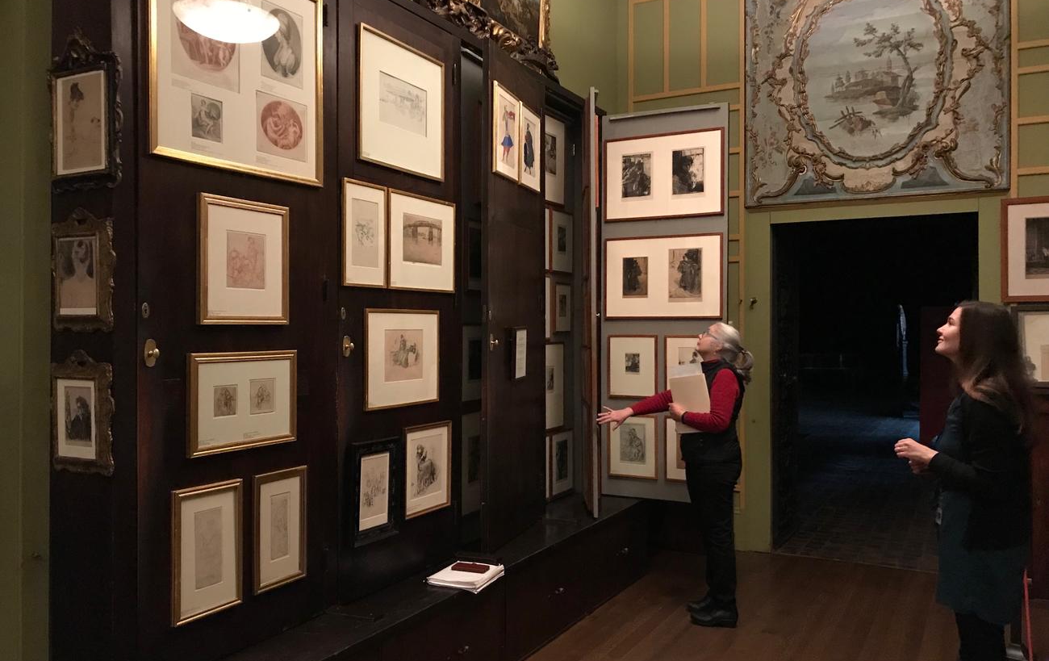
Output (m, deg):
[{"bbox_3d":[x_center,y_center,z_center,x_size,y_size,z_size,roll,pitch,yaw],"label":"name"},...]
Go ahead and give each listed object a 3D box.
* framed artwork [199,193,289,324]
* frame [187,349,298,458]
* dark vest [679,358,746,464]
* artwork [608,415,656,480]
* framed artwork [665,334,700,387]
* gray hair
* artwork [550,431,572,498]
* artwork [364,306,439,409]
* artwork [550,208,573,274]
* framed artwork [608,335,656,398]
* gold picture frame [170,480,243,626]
[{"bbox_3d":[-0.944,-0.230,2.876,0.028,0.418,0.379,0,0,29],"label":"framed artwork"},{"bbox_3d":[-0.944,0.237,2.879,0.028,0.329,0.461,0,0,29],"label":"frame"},{"bbox_3d":[1.020,0.435,4.600,0.330,0.570,0.420,0,0,15],"label":"dark vest"},{"bbox_3d":[0.684,0.745,5.401,0.324,0.392,0.028,0,0,29],"label":"artwork"},{"bbox_3d":[1.022,0.221,5.213,0.323,0.394,0.028,0,0,29],"label":"framed artwork"},{"bbox_3d":[1.124,0.120,4.600,0.240,0.325,0.190,0,0,15],"label":"gray hair"},{"bbox_3d":[0.236,0.856,5.424,0.028,0.418,0.287,0,0,29],"label":"artwork"},{"bbox_3d":[-0.517,0.118,3.657,0.028,0.417,0.505,0,0,29],"label":"artwork"},{"bbox_3d":[0.236,-0.565,5.416,0.028,0.387,0.286,0,0,29],"label":"artwork"},{"bbox_3d":[0.684,0.229,5.398,0.323,0.398,0.028,0,0,29],"label":"framed artwork"},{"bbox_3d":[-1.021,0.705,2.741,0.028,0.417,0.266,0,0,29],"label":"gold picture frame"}]

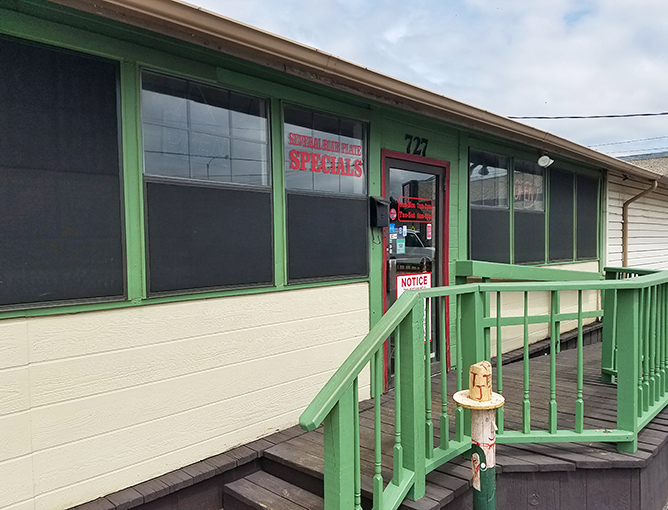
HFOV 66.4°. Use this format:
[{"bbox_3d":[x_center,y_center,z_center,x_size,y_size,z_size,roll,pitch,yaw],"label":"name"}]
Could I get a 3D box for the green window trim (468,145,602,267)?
[{"bbox_3d":[2.830,-0.515,6.712,0.100,1.351,4.227,1,2,44],"label":"green window trim"}]

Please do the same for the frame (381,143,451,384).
[{"bbox_3d":[0.749,0.129,4.605,0.120,2.022,1.036,1,2,44],"label":"frame"}]

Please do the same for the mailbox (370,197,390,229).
[{"bbox_3d":[0.378,-0.346,4.115,0.085,0.252,0.151,1,2,44],"label":"mailbox"}]

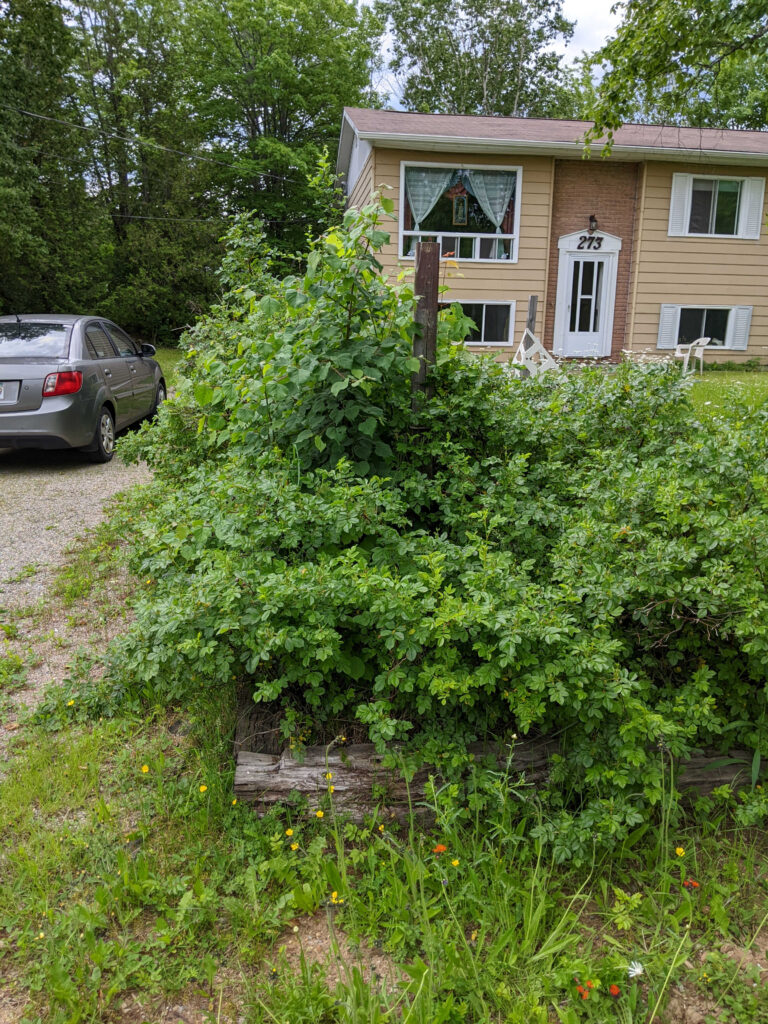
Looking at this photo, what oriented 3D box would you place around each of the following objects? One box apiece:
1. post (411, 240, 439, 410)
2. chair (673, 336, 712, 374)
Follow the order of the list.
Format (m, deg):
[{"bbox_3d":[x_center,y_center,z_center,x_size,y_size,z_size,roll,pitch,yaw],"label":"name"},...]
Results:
[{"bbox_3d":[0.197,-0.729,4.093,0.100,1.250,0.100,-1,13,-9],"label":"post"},{"bbox_3d":[6.345,-3.197,16.400,0.570,0.780,0.560,0,13,-6],"label":"chair"}]

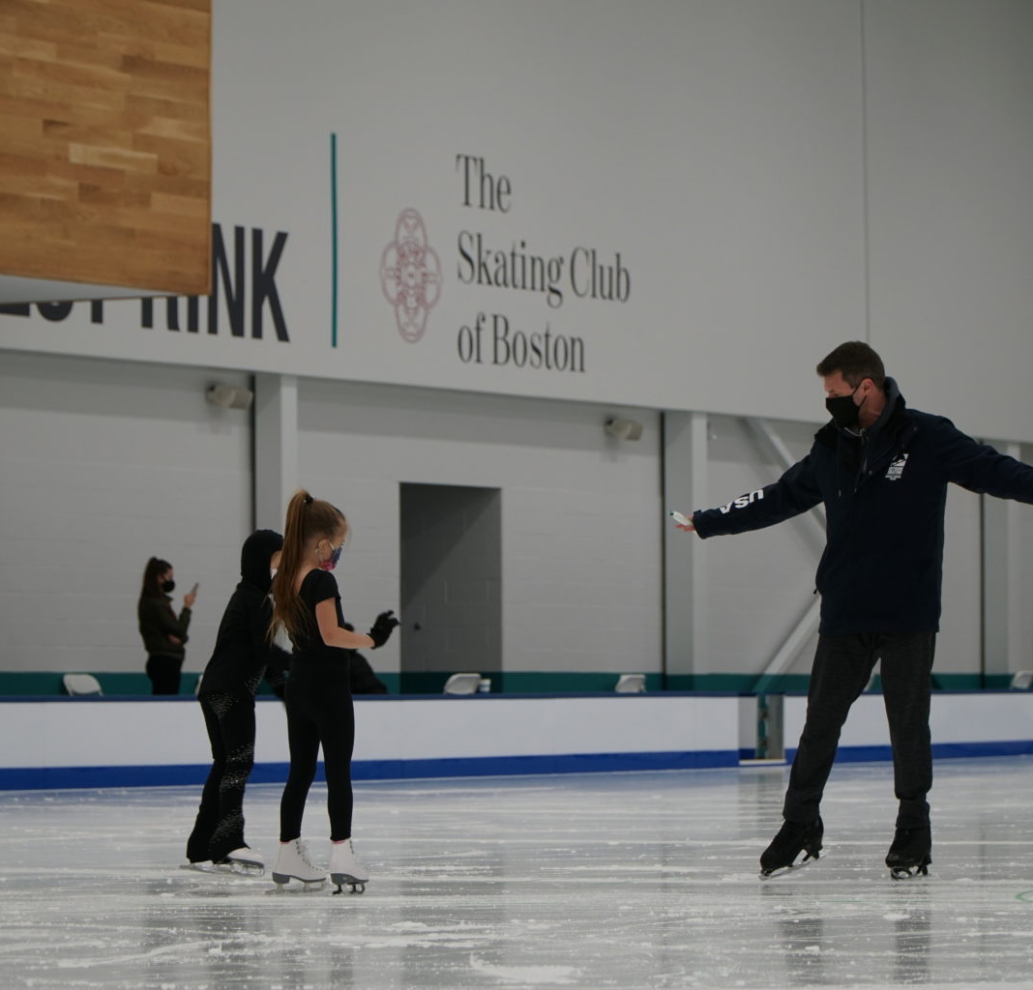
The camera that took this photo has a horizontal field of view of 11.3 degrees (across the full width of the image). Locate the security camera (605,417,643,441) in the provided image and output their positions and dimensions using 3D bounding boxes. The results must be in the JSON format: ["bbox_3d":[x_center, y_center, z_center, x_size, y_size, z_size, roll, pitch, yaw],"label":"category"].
[{"bbox_3d":[0.973,-0.600,47.500,0.270,0.190,0.280,18,7,29],"label":"security camera"}]

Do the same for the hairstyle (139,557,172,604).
[{"bbox_3d":[-2.721,0.643,39.500,0.250,0.360,0.190,-1,-2,20],"label":"hairstyle"}]

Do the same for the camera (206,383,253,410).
[{"bbox_3d":[-2.292,-0.789,41.900,0.270,0.190,0.280,18,7,29],"label":"camera"}]

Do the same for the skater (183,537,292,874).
[{"bbox_3d":[-0.963,0.701,18.300,0.420,1.170,0.400,0,-2,7],"label":"skater"}]

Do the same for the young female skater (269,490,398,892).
[{"bbox_3d":[-0.588,0.631,16.850,0.420,1.280,0.370,1,-2,-33],"label":"young female skater"}]

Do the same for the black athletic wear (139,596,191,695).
[{"bbox_3d":[-2.651,1.400,39.500,0.370,1.320,0.430,-1,-2,20],"label":"black athletic wear"}]

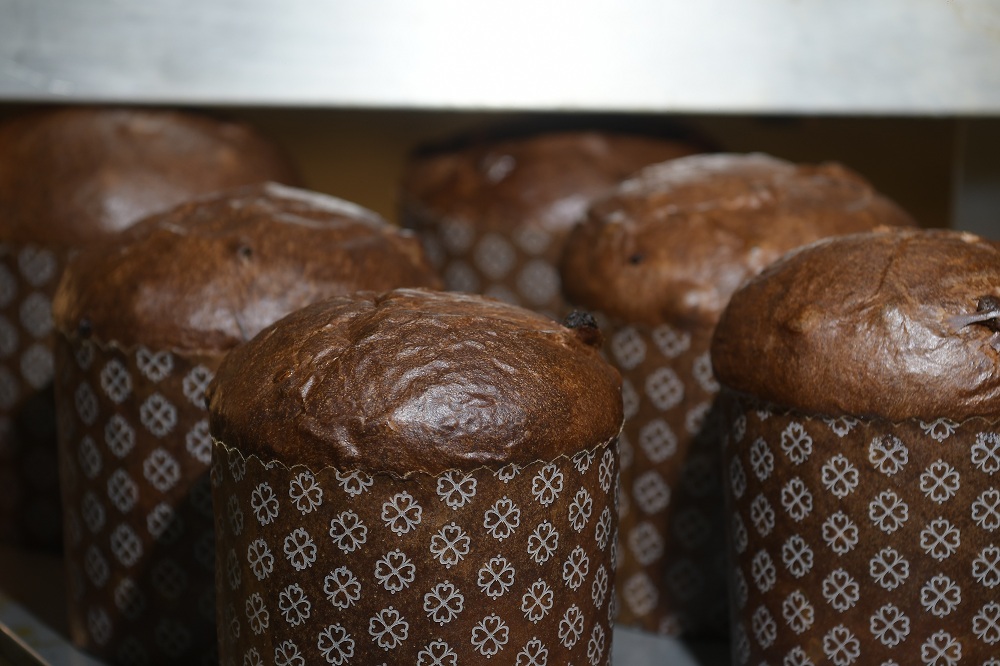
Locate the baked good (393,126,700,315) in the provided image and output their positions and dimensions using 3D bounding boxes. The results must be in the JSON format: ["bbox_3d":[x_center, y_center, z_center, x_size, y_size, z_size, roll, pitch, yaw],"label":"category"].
[{"bbox_3d":[0.033,-0.021,2.974,0.166,0.190,0.166,0,11,0],"label":"baked good"}]

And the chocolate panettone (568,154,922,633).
[{"bbox_3d":[0.105,0.019,2.532,0.160,0.182,0.160,0,15,0],"label":"chocolate panettone"}]

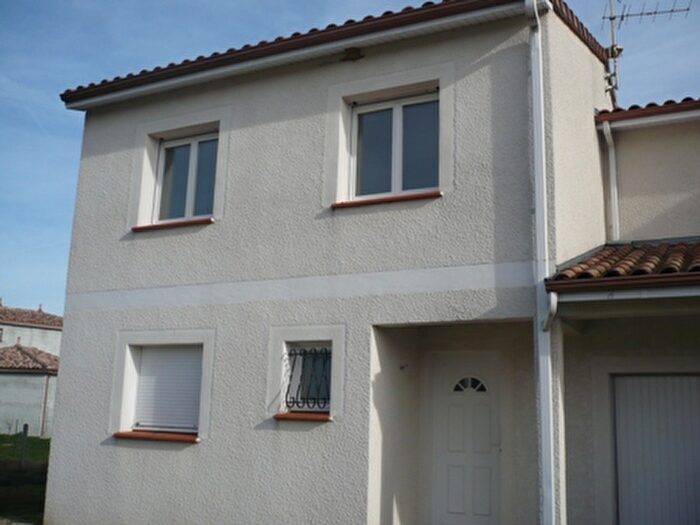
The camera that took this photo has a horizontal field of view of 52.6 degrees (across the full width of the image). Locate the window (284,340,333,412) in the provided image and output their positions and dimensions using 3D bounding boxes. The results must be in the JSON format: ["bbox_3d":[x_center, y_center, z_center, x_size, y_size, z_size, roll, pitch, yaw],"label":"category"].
[{"bbox_3d":[-0.461,1.267,7.725,0.604,0.667,0.171,-4,-13,26],"label":"window"}]

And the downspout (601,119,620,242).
[{"bbox_3d":[4.011,-1.242,10.816,0.099,1.718,0.473,-4,-13,26],"label":"downspout"}]

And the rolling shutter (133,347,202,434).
[{"bbox_3d":[-2.146,1.556,8.790,1.179,1.043,0.101,-4,-13,26],"label":"rolling shutter"}]

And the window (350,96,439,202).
[{"bbox_3d":[0.554,-1.311,8.096,1.179,1.164,0.101,-4,-13,26],"label":"window"}]

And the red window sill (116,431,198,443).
[{"bbox_3d":[-2.247,2.095,8.479,1.295,0.085,0.292,-4,-13,26],"label":"red window sill"}]

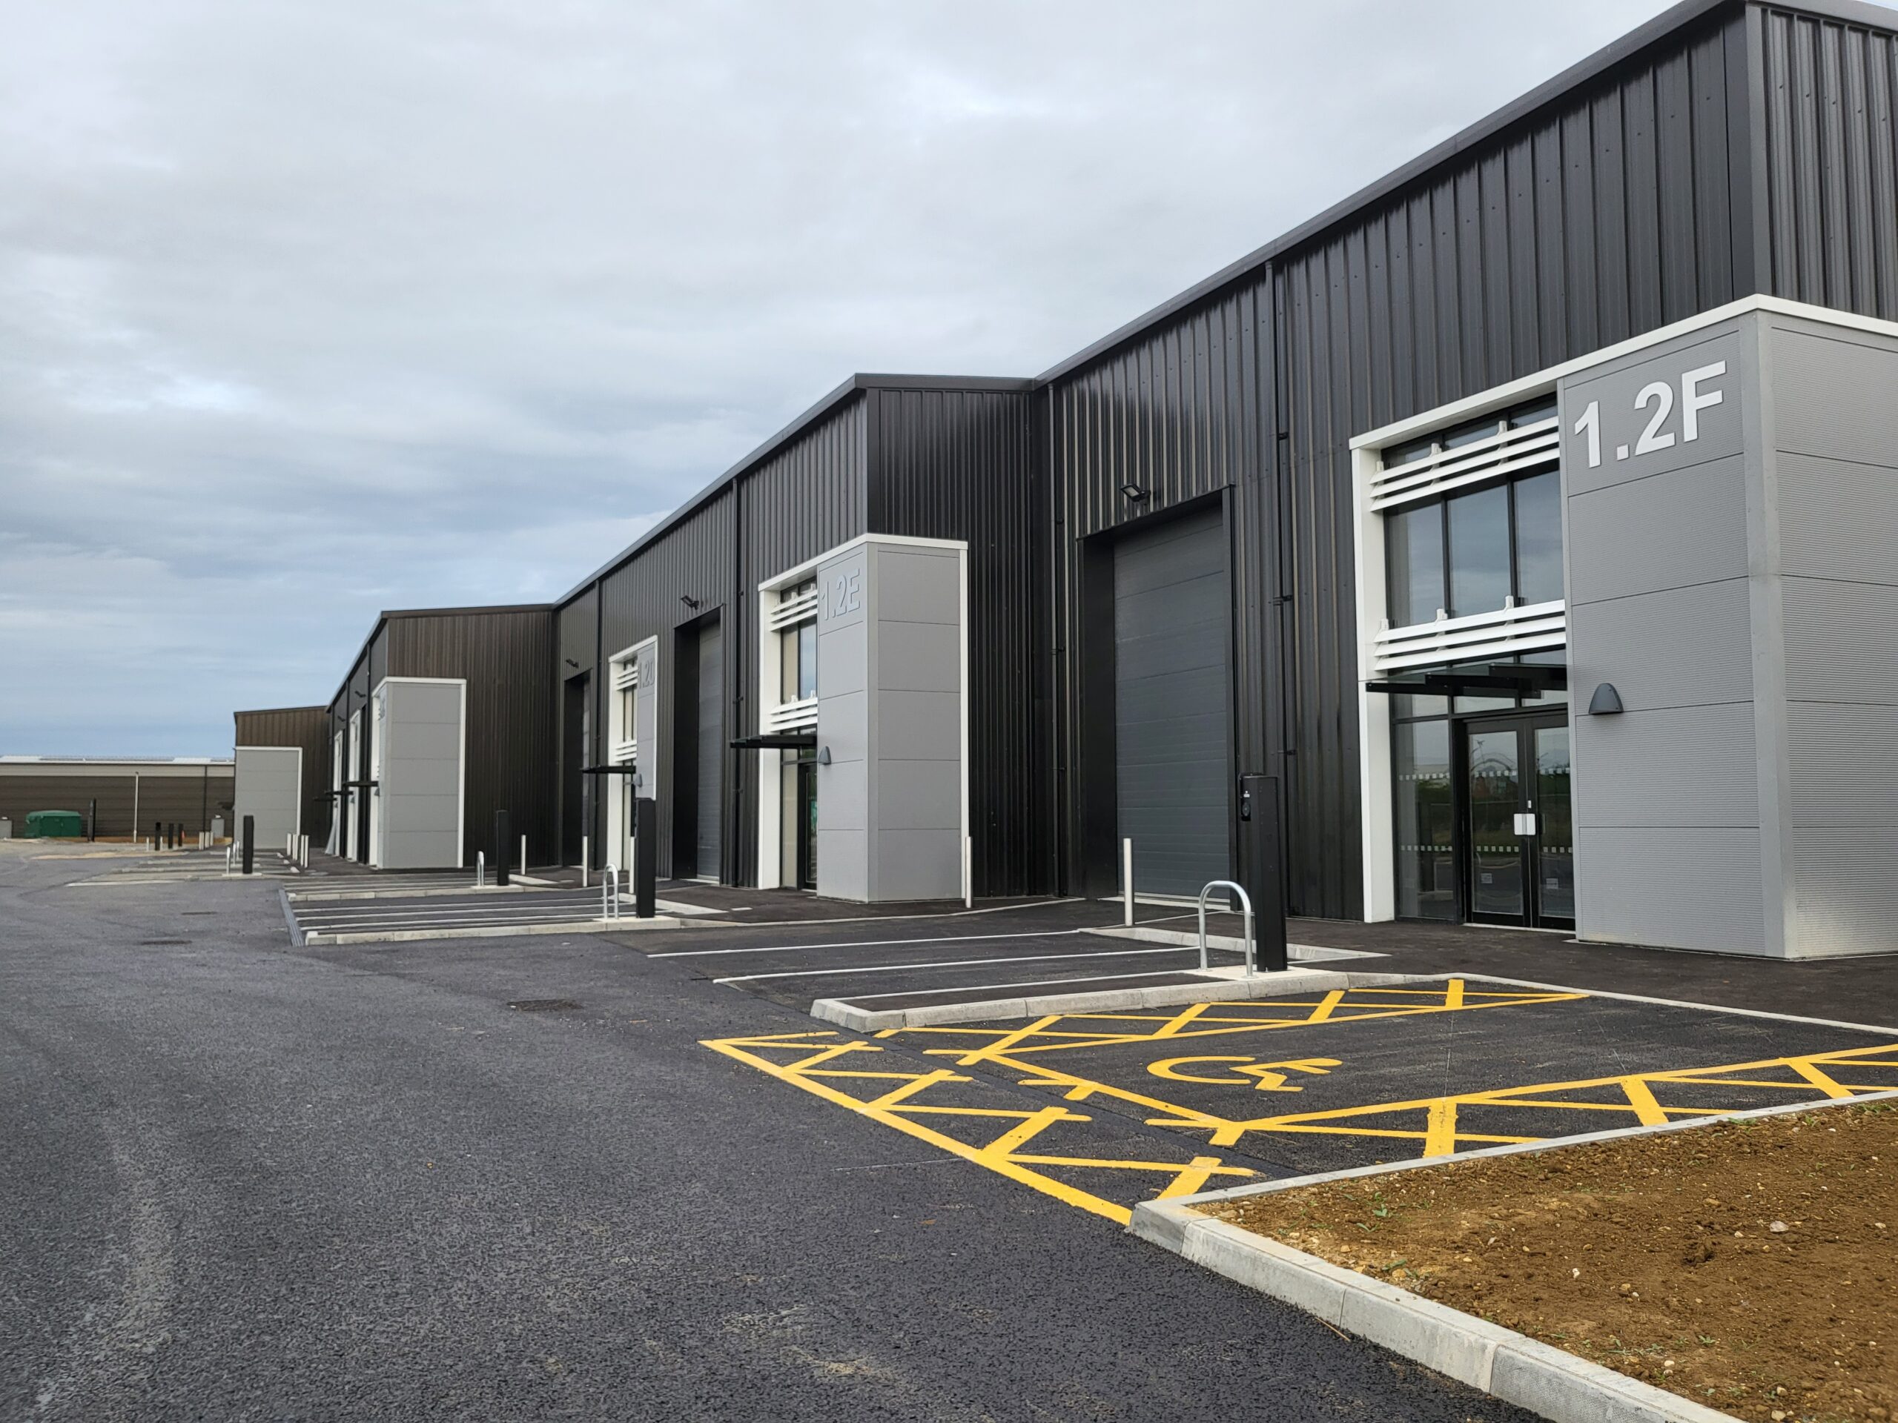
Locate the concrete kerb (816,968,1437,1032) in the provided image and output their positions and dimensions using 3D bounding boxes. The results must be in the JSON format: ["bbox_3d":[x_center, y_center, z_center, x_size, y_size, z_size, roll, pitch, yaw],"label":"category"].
[{"bbox_3d":[1.401,2.058,10.491,4.787,0.126,0.929,2,-5,-25],"label":"concrete kerb"}]

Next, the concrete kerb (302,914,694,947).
[{"bbox_3d":[-5.449,2.643,17.274,4.313,0.121,0.960,2,-5,-25],"label":"concrete kerb"}]

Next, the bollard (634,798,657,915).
[{"bbox_3d":[-3.920,1.882,18.343,0.212,1.555,0.212,2,-5,-25],"label":"bollard"}]

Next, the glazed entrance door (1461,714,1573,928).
[{"bbox_3d":[5.643,1.071,13.893,0.101,2.081,1.636,2,-5,-25],"label":"glazed entrance door"}]

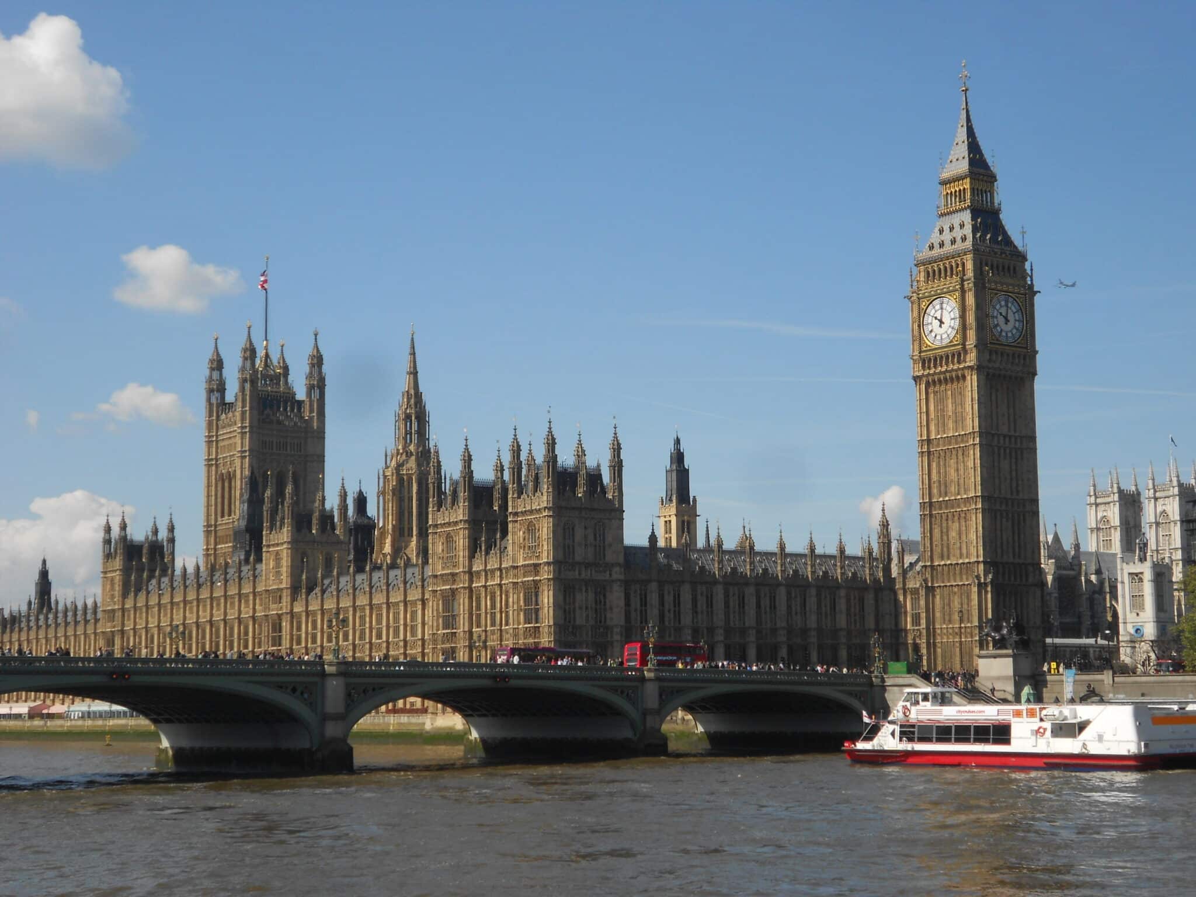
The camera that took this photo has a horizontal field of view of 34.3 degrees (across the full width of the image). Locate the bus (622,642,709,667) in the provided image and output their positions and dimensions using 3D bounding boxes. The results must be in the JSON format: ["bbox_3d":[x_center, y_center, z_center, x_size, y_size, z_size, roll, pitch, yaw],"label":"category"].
[{"bbox_3d":[7.341,23.180,208.045,10.300,4.400,2.540,6,-10,-42],"label":"bus"}]

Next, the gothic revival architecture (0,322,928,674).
[{"bbox_3d":[-43.860,2.422,393.254,93.000,98.000,268.000,4,-9,-35],"label":"gothic revival architecture"}]

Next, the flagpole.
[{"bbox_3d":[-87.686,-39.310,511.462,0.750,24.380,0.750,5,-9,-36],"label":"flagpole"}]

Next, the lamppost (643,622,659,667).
[{"bbox_3d":[4.942,18.293,180.192,1.500,4.200,0.600,6,-10,-42],"label":"lamppost"}]

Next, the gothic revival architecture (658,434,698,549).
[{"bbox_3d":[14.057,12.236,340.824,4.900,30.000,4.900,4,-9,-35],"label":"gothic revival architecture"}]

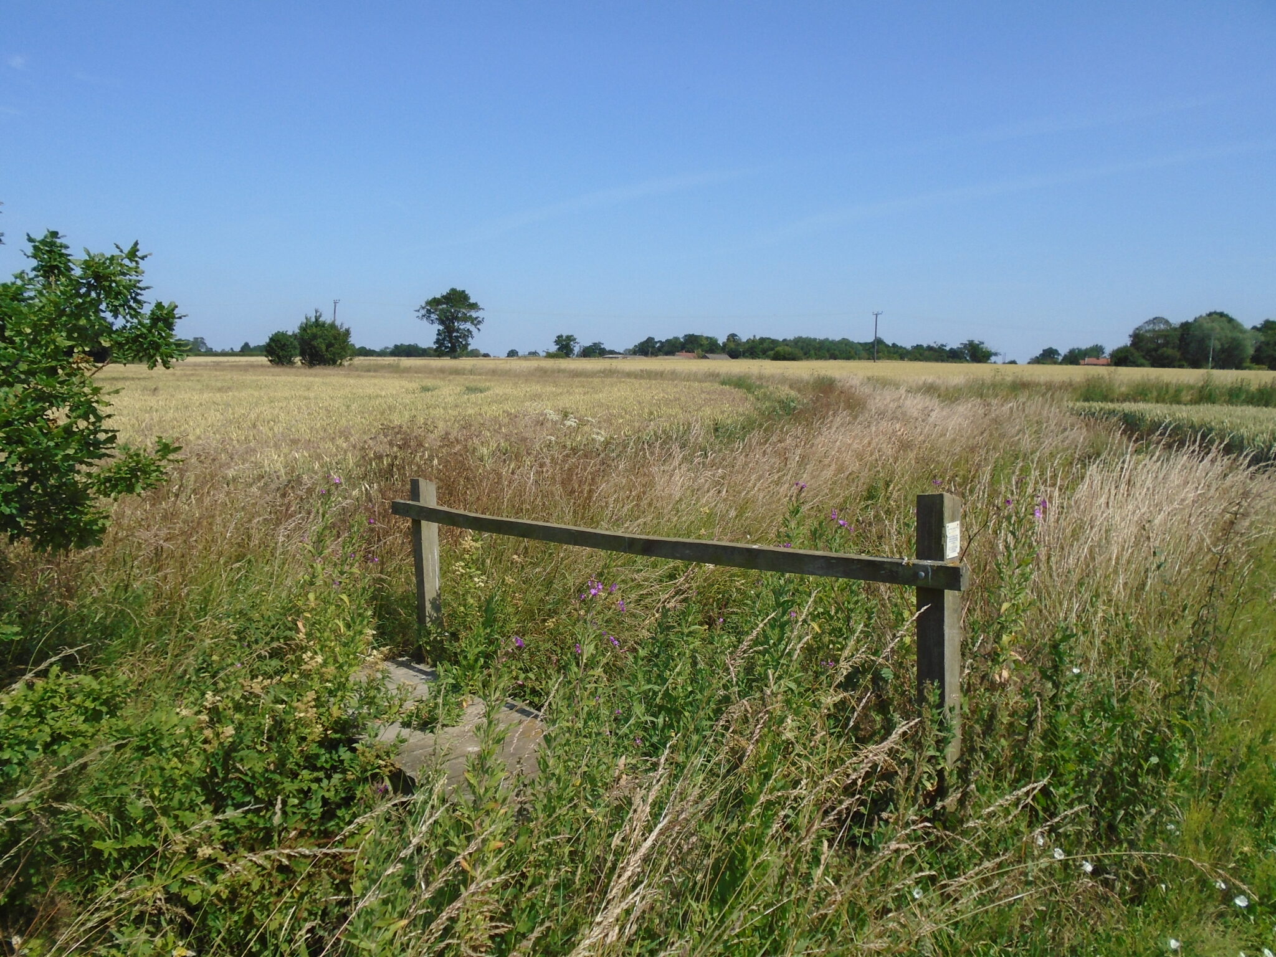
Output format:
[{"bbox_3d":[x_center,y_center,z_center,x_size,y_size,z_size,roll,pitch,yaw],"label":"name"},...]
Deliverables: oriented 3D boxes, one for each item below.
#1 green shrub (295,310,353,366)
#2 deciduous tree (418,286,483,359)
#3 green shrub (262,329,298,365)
[{"bbox_3d":[-23.226,-10.208,71.000,4.280,4.470,4.070,-2,8,-18],"label":"green shrub"},{"bbox_3d":[-36.273,-29.819,185.000,12.700,14.060,12.320,-1,7,-11],"label":"deciduous tree"},{"bbox_3d":[-27.221,-9.816,73.000,2.730,3.070,2.730,-2,8,-20],"label":"green shrub"}]

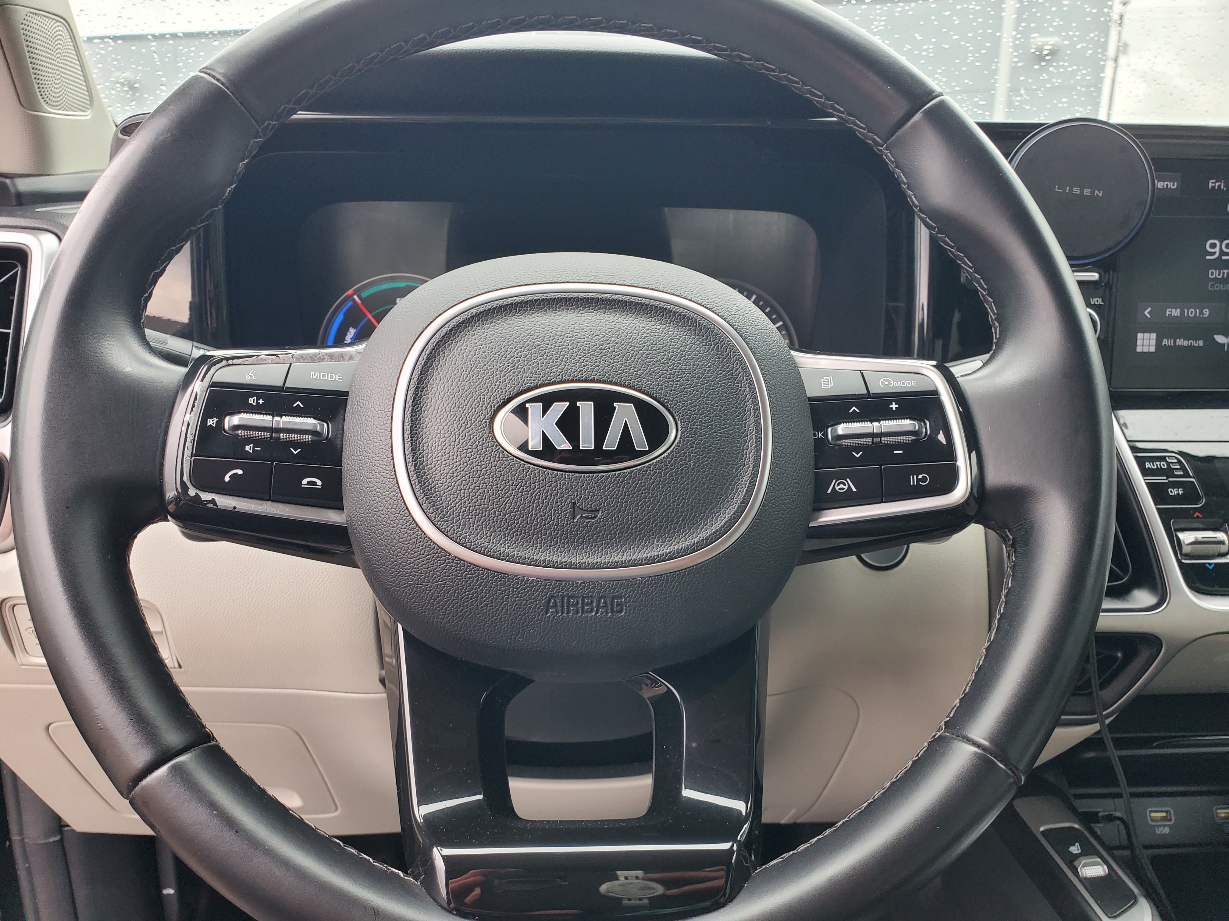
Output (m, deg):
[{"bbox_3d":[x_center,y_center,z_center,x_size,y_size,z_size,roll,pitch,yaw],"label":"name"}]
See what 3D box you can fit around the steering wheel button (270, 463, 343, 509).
[{"bbox_3d":[-0.104,0.009,0.312,0.024,0.013,0.005,3,-12,-4],"label":"steering wheel button"}]

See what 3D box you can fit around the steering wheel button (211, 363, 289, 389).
[{"bbox_3d":[-0.125,-0.029,0.319,0.026,0.009,0.005,3,-22,-4],"label":"steering wheel button"}]

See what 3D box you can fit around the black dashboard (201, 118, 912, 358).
[{"bbox_3d":[-0.030,-0.111,0.485,0.355,0.130,0.060,-1,6,-3],"label":"black dashboard"}]

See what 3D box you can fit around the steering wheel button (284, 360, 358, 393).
[{"bbox_3d":[-0.102,-0.029,0.320,0.025,0.010,0.005,3,-22,-4],"label":"steering wheel button"}]

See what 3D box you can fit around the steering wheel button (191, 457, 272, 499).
[{"bbox_3d":[-0.129,0.006,0.311,0.027,0.013,0.005,3,-12,-4],"label":"steering wheel button"}]

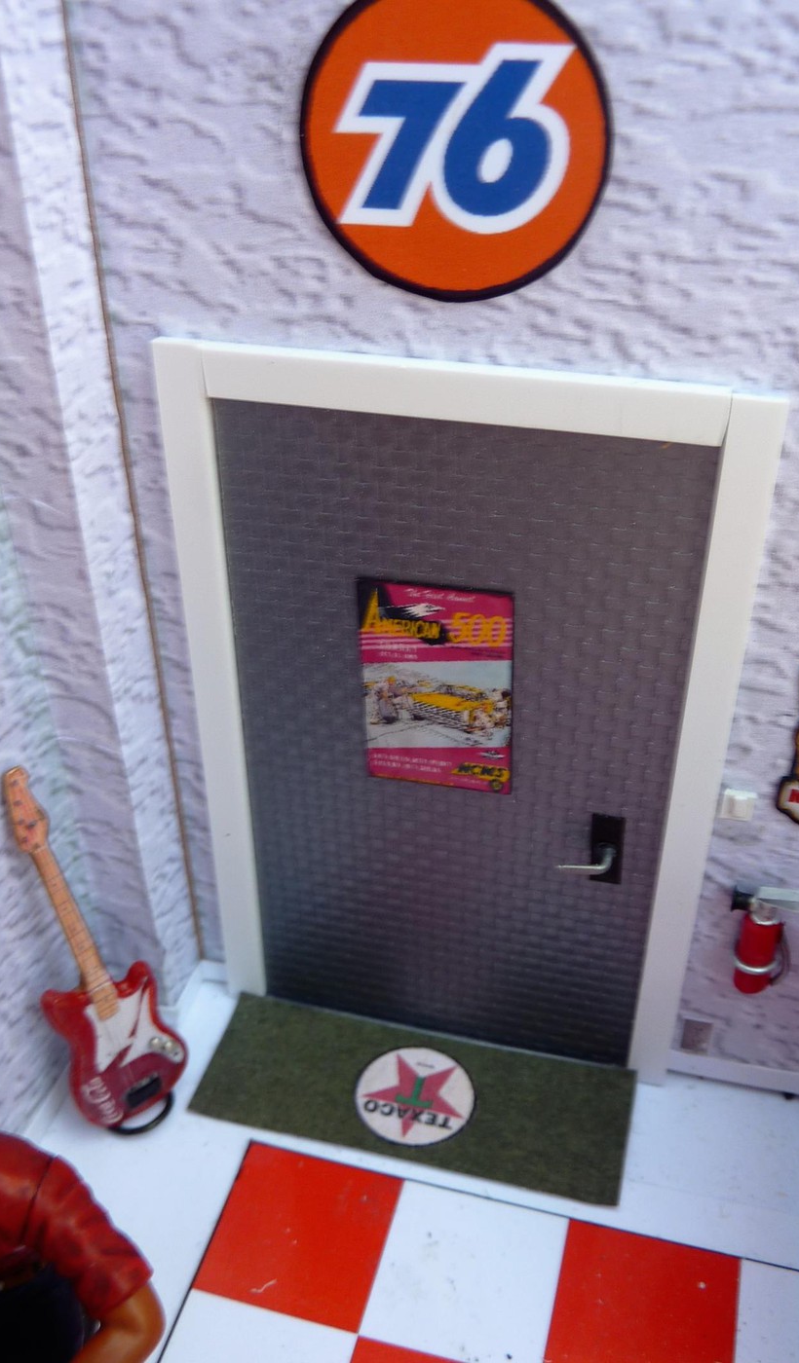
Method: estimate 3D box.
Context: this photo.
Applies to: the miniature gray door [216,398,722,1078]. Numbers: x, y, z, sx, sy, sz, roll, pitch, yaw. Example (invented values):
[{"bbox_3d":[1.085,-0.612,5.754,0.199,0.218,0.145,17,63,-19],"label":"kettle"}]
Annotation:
[{"bbox_3d":[0.006,0.013,0.152,0.058,0.099,0.003,8,34,13],"label":"miniature gray door"}]

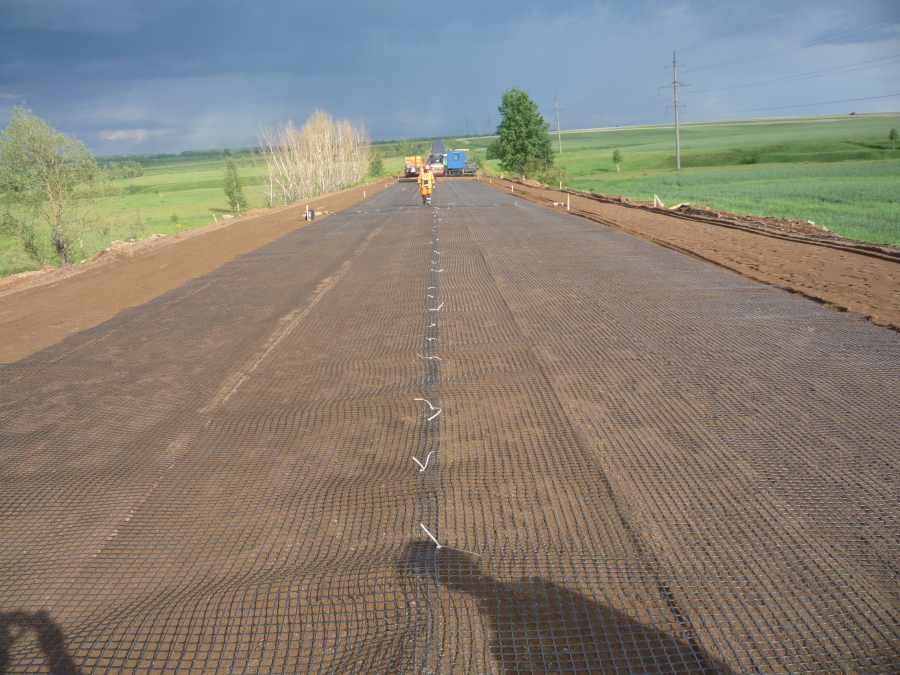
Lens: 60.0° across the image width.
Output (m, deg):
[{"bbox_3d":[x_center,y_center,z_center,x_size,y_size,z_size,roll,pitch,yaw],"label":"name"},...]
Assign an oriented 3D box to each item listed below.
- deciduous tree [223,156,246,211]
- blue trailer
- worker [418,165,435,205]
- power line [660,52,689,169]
[{"bbox_3d":[-12.156,-8.631,44.000,1.350,3.100,1.350,-2,13,0],"label":"deciduous tree"},{"bbox_3d":[1.070,-24.398,109.238,2.600,3.480,4.800,-2,13,0],"label":"blue trailer"},{"bbox_3d":[-1.025,-6.743,34.466,0.680,1.780,0.420,-2,13,-1],"label":"worker"},{"bbox_3d":[46.613,-46.819,160.875,6.400,23.500,0.600,-2,13,1],"label":"power line"}]

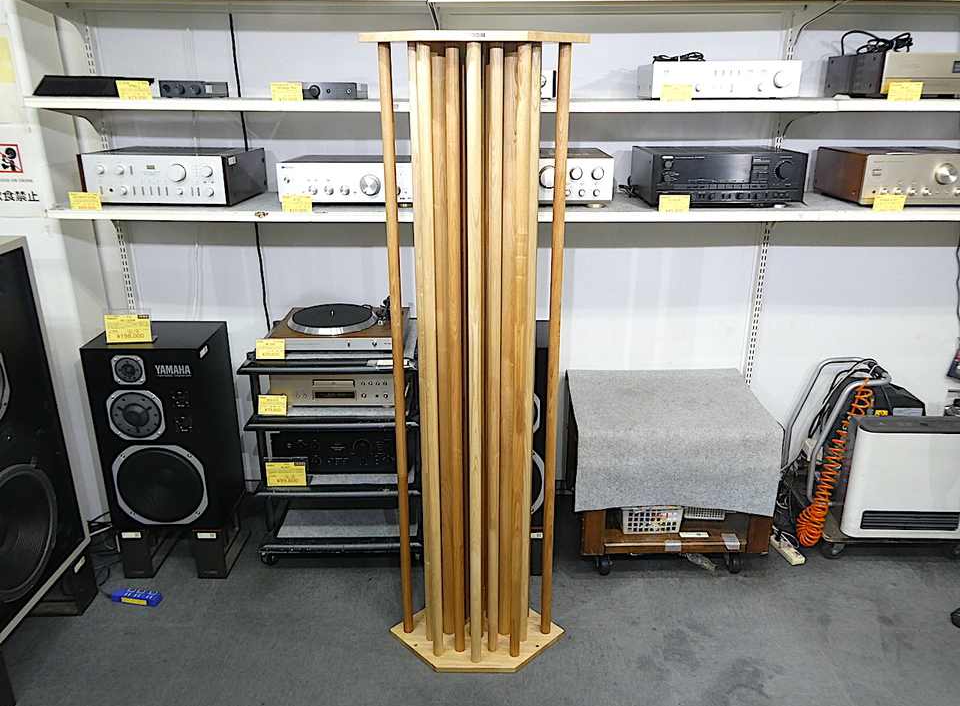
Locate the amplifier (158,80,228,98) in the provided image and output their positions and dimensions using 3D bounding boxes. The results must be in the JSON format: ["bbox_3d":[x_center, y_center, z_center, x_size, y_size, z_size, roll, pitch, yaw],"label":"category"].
[{"bbox_3d":[-0.894,-0.825,2.261,0.135,0.048,0.195,0,19,0],"label":"amplifier"}]

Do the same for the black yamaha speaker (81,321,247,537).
[{"bbox_3d":[-1.101,0.258,2.575,0.375,0.675,0.312,0,18,-2],"label":"black yamaha speaker"}]

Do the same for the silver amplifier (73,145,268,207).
[{"bbox_3d":[-1.010,-0.599,2.445,0.457,0.158,0.430,0,19,0],"label":"silver amplifier"}]

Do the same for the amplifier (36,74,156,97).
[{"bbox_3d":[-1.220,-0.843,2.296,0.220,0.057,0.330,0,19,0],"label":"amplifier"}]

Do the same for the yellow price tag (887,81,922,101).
[{"bbox_3d":[1.255,-0.770,2.126,0.092,0.054,0.012,0,2,0],"label":"yellow price tag"}]

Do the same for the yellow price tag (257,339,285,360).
[{"bbox_3d":[-0.690,-0.011,2.376,0.100,0.070,0.006,0,9,0],"label":"yellow price tag"}]

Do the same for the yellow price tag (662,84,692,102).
[{"bbox_3d":[0.580,-0.765,2.125,0.092,0.054,0.012,0,2,0],"label":"yellow price tag"}]

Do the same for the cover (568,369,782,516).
[{"bbox_3d":[0.672,0.313,2.648,0.675,0.335,0.560,1,19,4],"label":"cover"}]

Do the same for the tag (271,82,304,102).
[{"bbox_3d":[-0.567,-0.767,2.118,0.092,0.054,0.012,0,2,0],"label":"tag"}]

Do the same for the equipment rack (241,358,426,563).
[{"bbox_3d":[-0.502,0.356,2.714,0.593,0.810,0.440,0,19,0],"label":"equipment rack"}]

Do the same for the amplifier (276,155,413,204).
[{"bbox_3d":[-0.420,-0.588,2.454,0.438,0.137,0.375,0,19,0],"label":"amplifier"}]

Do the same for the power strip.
[{"bbox_3d":[1.141,0.722,2.720,0.050,0.032,0.215,-4,19,-12],"label":"power strip"}]

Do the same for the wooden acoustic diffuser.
[{"bbox_3d":[-0.010,0.072,2.017,0.556,1.758,0.323,0,19,0],"label":"wooden acoustic diffuser"}]

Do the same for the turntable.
[{"bbox_3d":[-0.487,-0.112,2.594,0.466,0.128,0.390,0,19,0],"label":"turntable"}]

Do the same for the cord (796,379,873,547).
[{"bbox_3d":[1.345,0.422,2.736,0.210,0.630,0.200,0,19,0],"label":"cord"}]

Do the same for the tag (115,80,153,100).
[{"bbox_3d":[-1.008,-0.765,2.106,0.096,0.058,0.005,1,14,2],"label":"tag"}]

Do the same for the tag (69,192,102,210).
[{"bbox_3d":[-1.212,-0.466,2.217,0.092,0.054,0.012,0,2,0],"label":"tag"}]

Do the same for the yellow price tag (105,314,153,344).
[{"bbox_3d":[-1.154,-0.083,2.377,0.151,0.100,0.012,0,7,1],"label":"yellow price tag"}]

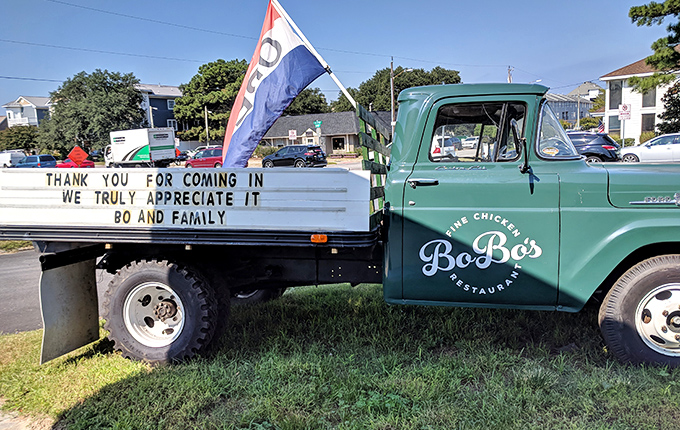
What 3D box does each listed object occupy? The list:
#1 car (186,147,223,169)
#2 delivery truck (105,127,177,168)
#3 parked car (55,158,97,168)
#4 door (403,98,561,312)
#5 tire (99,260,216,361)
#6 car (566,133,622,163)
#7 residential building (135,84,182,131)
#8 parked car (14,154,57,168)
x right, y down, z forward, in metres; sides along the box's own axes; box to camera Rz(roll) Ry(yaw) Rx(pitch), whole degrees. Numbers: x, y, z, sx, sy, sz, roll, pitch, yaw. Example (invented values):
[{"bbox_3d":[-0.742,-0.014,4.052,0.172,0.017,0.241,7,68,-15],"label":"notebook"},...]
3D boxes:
[{"bbox_3d":[-10.817,-4.821,44.195,5.100,1.750,1.970,2,8,27],"label":"car"},{"bbox_3d":[-15.753,-4.853,39.630,5.800,3.350,2.350,2,9,31],"label":"delivery truck"},{"bbox_3d":[-27.011,-5.058,52.153,4.600,1.380,1.820,3,9,33],"label":"parked car"},{"bbox_3d":[0.882,-0.096,3.214,0.965,1.310,0.190,1,8,7],"label":"door"},{"bbox_3d":[-1.248,0.659,3.568,0.725,0.725,0.210,1,8,7],"label":"tire"},{"bbox_3d":[10.304,-2.910,23.974,4.780,1.700,1.880,1,8,26],"label":"car"},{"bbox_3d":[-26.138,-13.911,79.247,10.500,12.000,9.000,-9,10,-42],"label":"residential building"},{"bbox_3d":[-32.739,-5.526,55.090,4.850,1.760,1.920,3,9,34],"label":"parked car"}]

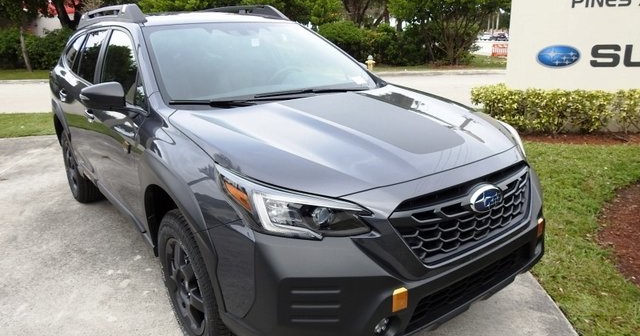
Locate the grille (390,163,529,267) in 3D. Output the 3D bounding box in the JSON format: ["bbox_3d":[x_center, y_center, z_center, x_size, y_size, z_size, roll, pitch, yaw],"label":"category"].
[{"bbox_3d":[0.614,0.162,1.730,0.900,0.280,0.130,-14,20,-35],"label":"grille"}]

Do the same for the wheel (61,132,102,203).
[{"bbox_3d":[-2.212,-0.024,4.204,0.230,0.715,0.715,-13,19,-35],"label":"wheel"}]

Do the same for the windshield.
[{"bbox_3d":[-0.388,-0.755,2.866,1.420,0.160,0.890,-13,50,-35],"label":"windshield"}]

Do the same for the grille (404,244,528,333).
[{"bbox_3d":[0.637,0.475,1.855,0.850,0.145,0.080,-13,19,-35],"label":"grille"}]

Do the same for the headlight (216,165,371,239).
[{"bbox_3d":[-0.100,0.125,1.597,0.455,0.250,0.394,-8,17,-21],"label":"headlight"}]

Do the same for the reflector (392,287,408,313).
[{"bbox_3d":[0.273,0.456,1.530,0.058,0.085,0.030,-9,17,-22],"label":"reflector"}]

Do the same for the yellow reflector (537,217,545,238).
[{"bbox_3d":[1.005,0.276,2.041,0.035,0.088,0.068,14,22,43],"label":"yellow reflector"}]

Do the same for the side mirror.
[{"bbox_3d":[-1.096,-0.358,2.243,0.220,0.145,0.140,-14,20,-35],"label":"side mirror"}]

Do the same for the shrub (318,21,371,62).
[{"bbox_3d":[1.397,-7.136,25.300,3.100,2.450,2.500,-2,16,0],"label":"shrub"}]

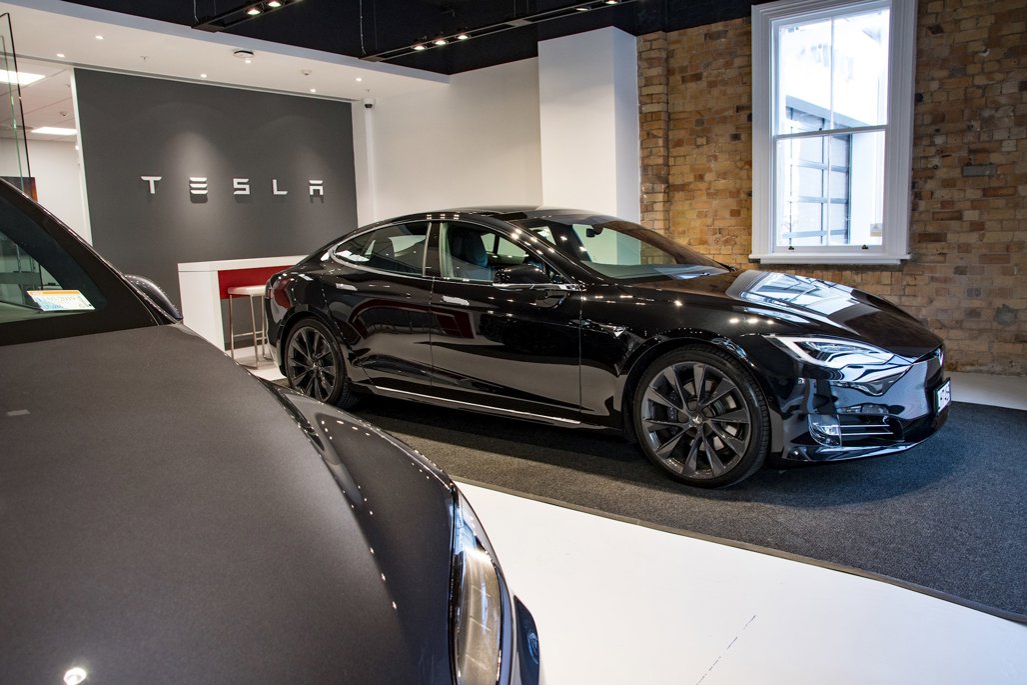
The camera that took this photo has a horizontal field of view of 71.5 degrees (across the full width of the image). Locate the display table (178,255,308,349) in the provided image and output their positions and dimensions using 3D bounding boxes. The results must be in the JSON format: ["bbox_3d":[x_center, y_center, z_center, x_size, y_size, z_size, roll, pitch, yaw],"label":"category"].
[{"bbox_3d":[-2.561,-0.432,8.116,0.622,1.064,2.200,5,11,37],"label":"display table"}]

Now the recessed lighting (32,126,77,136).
[{"bbox_3d":[-6.766,-3.143,10.572,0.600,0.050,0.600,5,11,37],"label":"recessed lighting"}]

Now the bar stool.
[{"bbox_3d":[-2.614,-0.168,7.386,0.460,0.770,0.420,5,11,37],"label":"bar stool"}]

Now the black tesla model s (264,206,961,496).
[{"bbox_3d":[0.217,-0.232,4.991,4.980,1.430,2.070,5,11,38],"label":"black tesla model s"}]

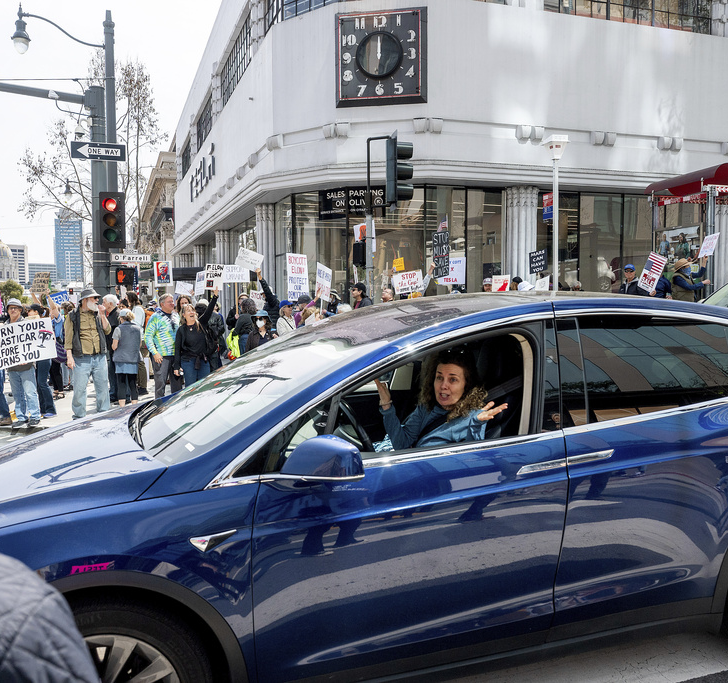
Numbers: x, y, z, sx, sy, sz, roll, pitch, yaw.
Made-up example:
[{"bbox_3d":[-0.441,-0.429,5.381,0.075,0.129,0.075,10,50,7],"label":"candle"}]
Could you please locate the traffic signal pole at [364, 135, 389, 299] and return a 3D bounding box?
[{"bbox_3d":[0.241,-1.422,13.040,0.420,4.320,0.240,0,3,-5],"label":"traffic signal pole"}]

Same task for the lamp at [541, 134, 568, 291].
[{"bbox_3d":[3.621,-1.692,14.026,0.380,4.360,0.380,-1,3,-18],"label":"lamp"}]

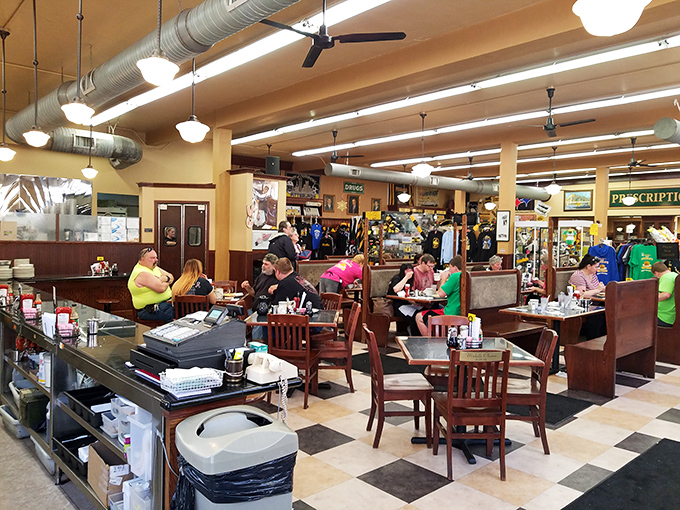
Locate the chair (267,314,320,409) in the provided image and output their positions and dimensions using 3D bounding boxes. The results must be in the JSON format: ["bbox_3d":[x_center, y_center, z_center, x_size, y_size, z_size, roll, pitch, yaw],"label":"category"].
[{"bbox_3d":[-0.450,0.994,4.970,0.440,0.900,0.530,1,2,11],"label":"chair"}]

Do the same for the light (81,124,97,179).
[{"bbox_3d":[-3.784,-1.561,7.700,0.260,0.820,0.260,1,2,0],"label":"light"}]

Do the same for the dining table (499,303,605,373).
[{"bbox_3d":[2.633,1.053,6.312,1.200,0.760,0.790,-1,3,-42],"label":"dining table"}]

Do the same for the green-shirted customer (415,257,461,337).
[{"bbox_3d":[1.374,0.687,6.861,0.480,1.340,0.700,-1,3,-42],"label":"green-shirted customer"}]

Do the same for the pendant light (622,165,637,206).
[{"bbox_3d":[8.276,-1.964,14.600,0.400,1.130,0.400,1,2,0],"label":"pendant light"}]

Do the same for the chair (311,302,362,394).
[{"bbox_3d":[-0.055,0.936,5.314,0.480,0.870,0.430,1,2,-5],"label":"chair"}]

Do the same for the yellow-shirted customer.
[{"bbox_3d":[-2.280,0.602,6.625,0.850,1.370,0.620,1,2,3],"label":"yellow-shirted customer"}]

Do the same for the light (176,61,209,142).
[{"bbox_3d":[-1.706,-1.845,5.943,0.400,1.080,0.400,1,2,0],"label":"light"}]

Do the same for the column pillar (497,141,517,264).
[{"bbox_3d":[3.468,-0.496,10.488,0.250,3.500,0.250,-1,3,-42],"label":"column pillar"}]

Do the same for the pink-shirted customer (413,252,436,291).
[{"bbox_3d":[1.390,0.646,7.945,0.500,1.320,0.720,-1,2,-40],"label":"pink-shirted customer"}]

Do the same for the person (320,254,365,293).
[{"bbox_3d":[0.040,0.616,8.225,0.950,1.320,0.520,0,2,-35],"label":"person"}]

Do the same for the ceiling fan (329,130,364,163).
[{"bbox_3d":[-0.092,-2.220,10.400,1.250,0.600,1.200,1,2,0],"label":"ceiling fan"}]

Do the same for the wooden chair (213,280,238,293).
[{"bbox_3d":[-1.770,0.878,7.680,0.440,0.900,0.520,1,2,-1],"label":"wooden chair"}]

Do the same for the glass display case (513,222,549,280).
[{"bbox_3d":[3.730,0.330,10.050,0.490,1.960,0.490,-1,3,-42],"label":"glass display case"}]

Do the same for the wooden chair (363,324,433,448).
[{"bbox_3d":[0.447,1.010,4.030,0.490,0.850,0.420,1,2,-5],"label":"wooden chair"}]

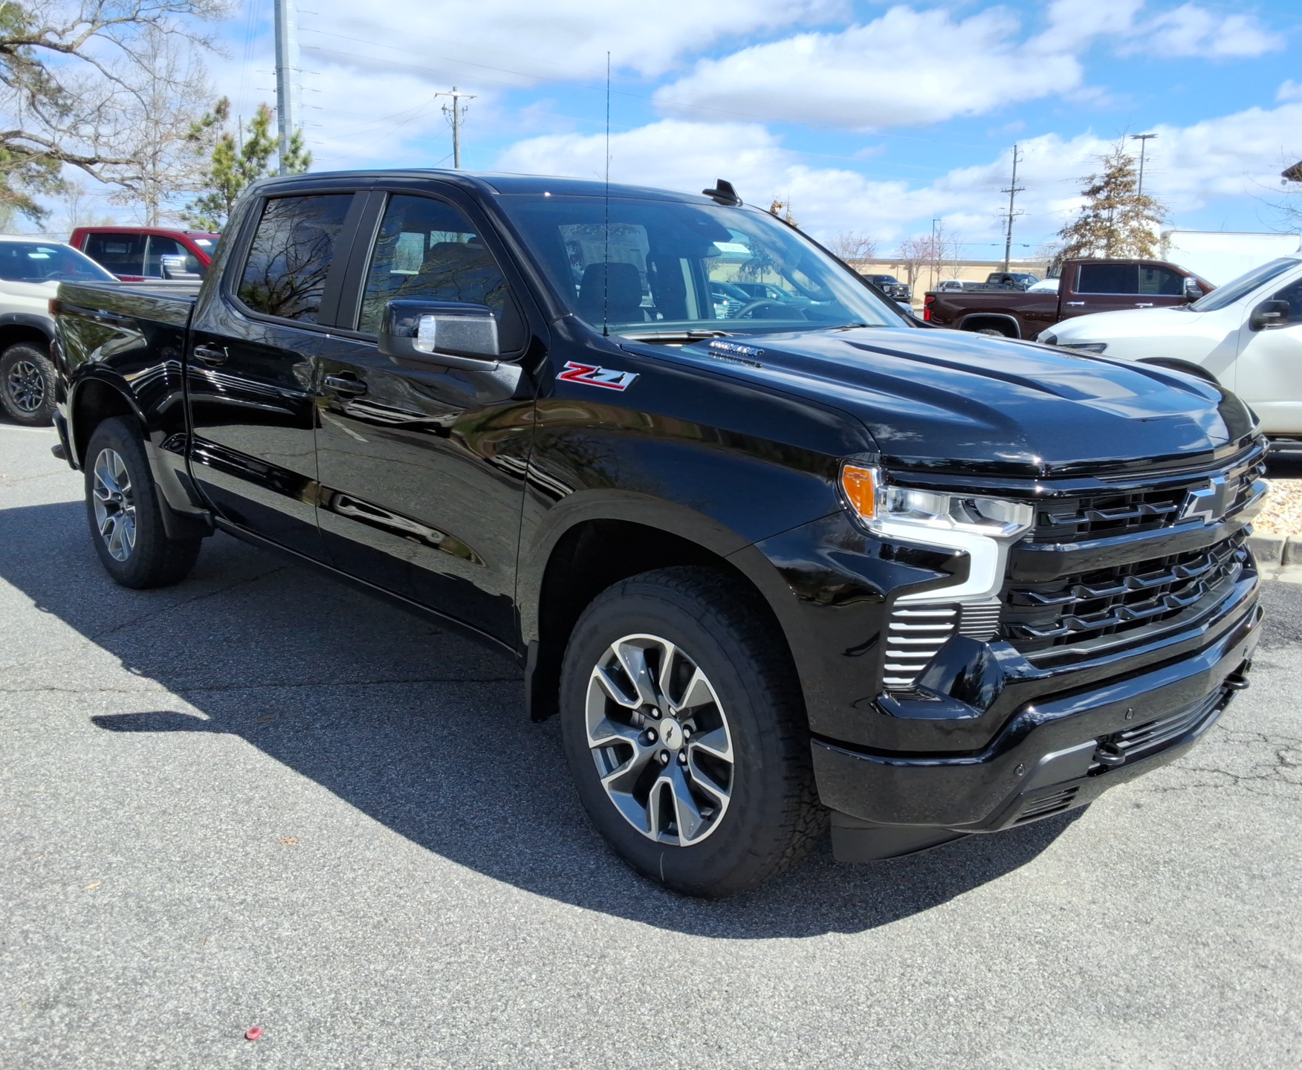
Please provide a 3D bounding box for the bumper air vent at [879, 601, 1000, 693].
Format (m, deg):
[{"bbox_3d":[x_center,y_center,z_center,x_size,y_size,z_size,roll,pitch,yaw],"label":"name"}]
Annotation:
[{"bbox_3d":[0.637,0.231,2.503,0.290,0.190,0.160,-8,16,-36],"label":"bumper air vent"}]

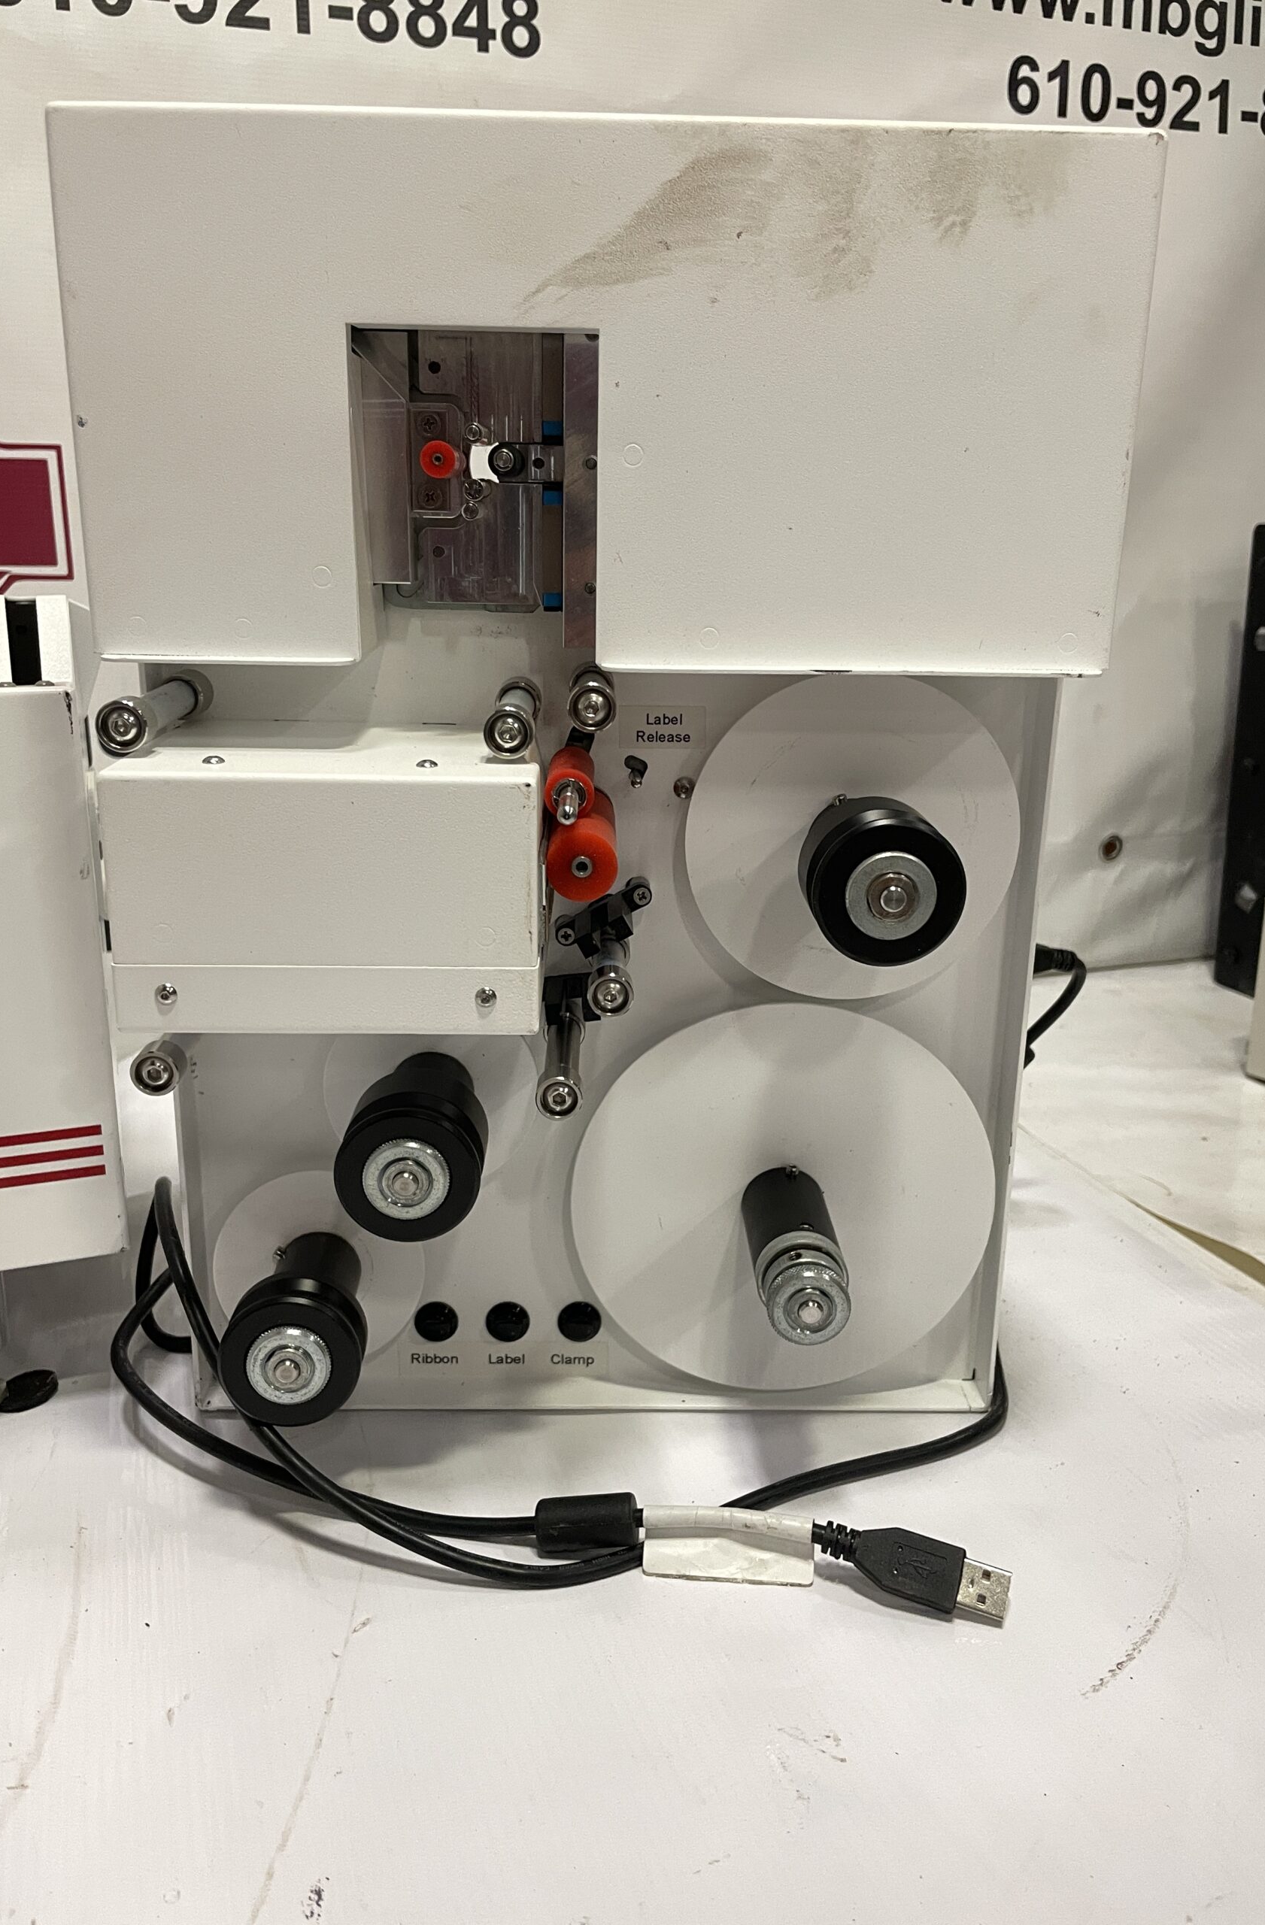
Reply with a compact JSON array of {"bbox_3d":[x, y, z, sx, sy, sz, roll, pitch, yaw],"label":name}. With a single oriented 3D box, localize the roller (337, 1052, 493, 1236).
[{"bbox_3d":[-0.060,0.049,0.408,0.040,0.040,0.062,1,17,-2],"label":"roller"}]

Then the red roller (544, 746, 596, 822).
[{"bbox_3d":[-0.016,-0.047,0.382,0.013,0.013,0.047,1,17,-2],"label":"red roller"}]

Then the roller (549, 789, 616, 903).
[{"bbox_3d":[-0.013,-0.032,0.386,0.018,0.018,0.055,1,17,-2],"label":"roller"}]

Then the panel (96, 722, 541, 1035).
[{"bbox_3d":[-0.071,-0.026,0.375,0.098,0.061,0.093,1,17,-2],"label":"panel"}]

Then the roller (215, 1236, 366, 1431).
[{"bbox_3d":[-0.095,0.103,0.423,0.040,0.040,0.062,1,17,-2],"label":"roller"}]

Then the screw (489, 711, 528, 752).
[{"bbox_3d":[-0.030,-0.056,0.353,0.011,0.011,0.008,1,17,-2],"label":"screw"}]

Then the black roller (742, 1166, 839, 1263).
[{"bbox_3d":[0.047,0.083,0.430,0.026,0.026,0.044,1,17,-2],"label":"black roller"}]

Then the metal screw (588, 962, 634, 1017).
[{"bbox_3d":[-0.006,0.008,0.391,0.012,0.012,0.010,1,17,-2],"label":"metal screw"}]

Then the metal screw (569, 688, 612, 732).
[{"bbox_3d":[-0.010,-0.064,0.366,0.011,0.011,0.008,1,17,-2],"label":"metal screw"}]

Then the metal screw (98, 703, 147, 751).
[{"bbox_3d":[-0.122,-0.058,0.350,0.012,0.012,0.008,1,17,-2],"label":"metal screw"}]

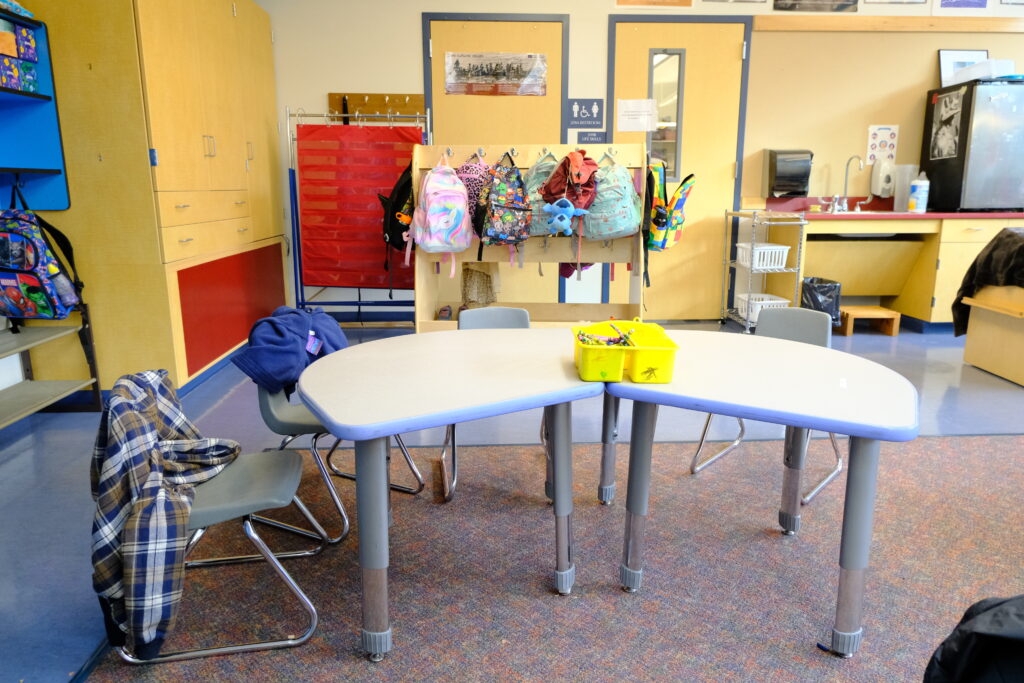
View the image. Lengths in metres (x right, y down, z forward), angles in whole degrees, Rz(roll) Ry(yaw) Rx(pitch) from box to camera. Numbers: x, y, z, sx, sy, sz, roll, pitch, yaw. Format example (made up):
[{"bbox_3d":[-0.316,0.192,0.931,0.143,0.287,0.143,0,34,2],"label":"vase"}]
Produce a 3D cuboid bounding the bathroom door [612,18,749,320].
[{"bbox_3d":[1.222,-1.208,4.847,0.940,2.130,0.060,-1,13,-3],"label":"bathroom door"}]

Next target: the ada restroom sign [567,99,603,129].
[{"bbox_3d":[0.528,-1.626,4.679,0.259,0.199,0.010,-1,13,-3],"label":"ada restroom sign"}]

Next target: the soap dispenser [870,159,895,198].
[{"bbox_3d":[2.742,-1.203,4.848,0.118,0.272,0.104,-1,13,-3],"label":"soap dispenser"}]

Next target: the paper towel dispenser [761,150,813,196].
[{"bbox_3d":[1.999,-1.214,4.760,0.280,0.345,0.190,-1,13,-3],"label":"paper towel dispenser"}]

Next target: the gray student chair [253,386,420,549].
[{"bbox_3d":[-0.578,0.243,2.039,0.415,0.565,0.400,7,14,28],"label":"gray student chair"}]

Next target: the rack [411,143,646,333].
[{"bbox_3d":[0.104,-0.480,3.766,1.220,1.220,0.500,0,13,3],"label":"rack"}]

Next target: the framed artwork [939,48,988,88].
[{"bbox_3d":[3.249,-1.947,4.696,0.362,0.300,0.022,-1,-3,-3],"label":"framed artwork"}]

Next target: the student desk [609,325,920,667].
[{"bbox_3d":[0.532,0.307,1.770,0.925,0.533,0.780,7,15,30],"label":"student desk"}]

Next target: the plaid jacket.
[{"bbox_3d":[-0.770,0.343,1.465,0.290,0.555,0.400,-3,13,-10],"label":"plaid jacket"}]

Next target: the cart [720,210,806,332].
[{"bbox_3d":[1.773,-0.505,4.690,0.360,0.830,0.460,-2,13,-6],"label":"cart"}]

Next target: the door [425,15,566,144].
[{"bbox_3d":[-0.107,-1.199,4.764,0.990,2.180,0.085,-1,13,-3],"label":"door"}]

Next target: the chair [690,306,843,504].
[{"bbox_3d":[0.915,0.182,2.268,0.375,0.555,0.420,11,17,41],"label":"chair"}]

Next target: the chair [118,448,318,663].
[{"bbox_3d":[-0.682,0.357,1.533,0.415,0.565,0.400,-3,13,-11],"label":"chair"}]

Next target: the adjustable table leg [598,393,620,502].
[{"bbox_3d":[0.301,0.269,2.019,0.058,0.500,0.058,-1,13,-3],"label":"adjustable table leg"}]

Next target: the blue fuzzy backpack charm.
[{"bbox_3d":[0.264,-0.611,3.196,0.210,0.190,0.110,0,13,-1],"label":"blue fuzzy backpack charm"}]

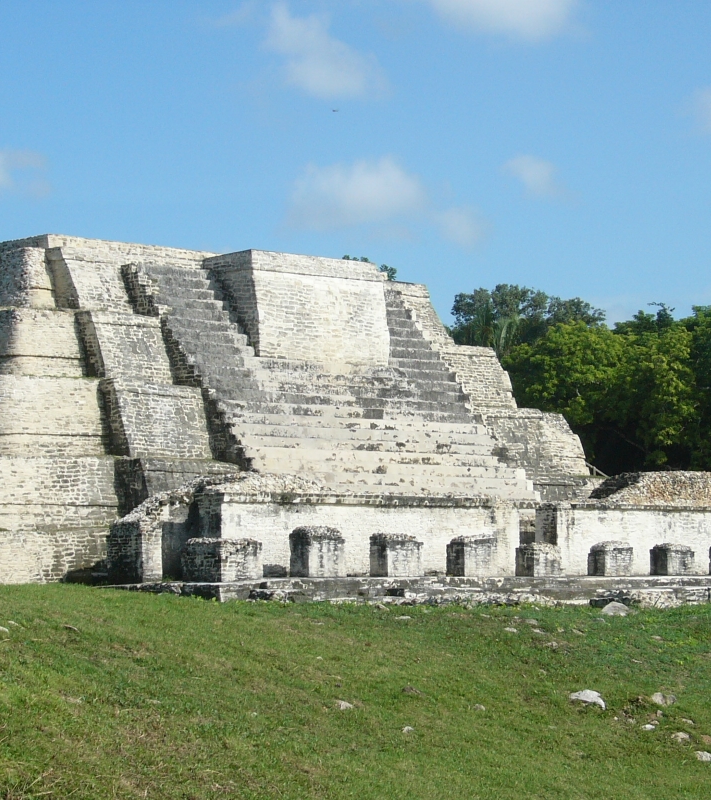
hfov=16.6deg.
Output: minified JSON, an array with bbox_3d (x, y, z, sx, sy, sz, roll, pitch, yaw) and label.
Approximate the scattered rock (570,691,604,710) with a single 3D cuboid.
[{"bbox_3d":[2.656,3.456,28.000,0.420,0.210,0.310,0,-4,0],"label":"scattered rock"}]

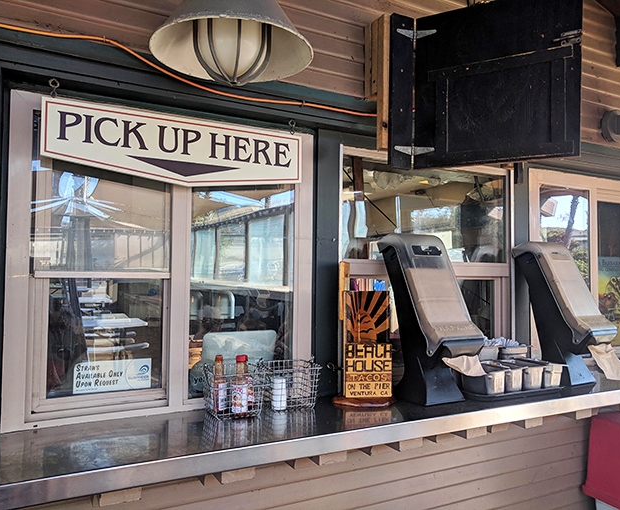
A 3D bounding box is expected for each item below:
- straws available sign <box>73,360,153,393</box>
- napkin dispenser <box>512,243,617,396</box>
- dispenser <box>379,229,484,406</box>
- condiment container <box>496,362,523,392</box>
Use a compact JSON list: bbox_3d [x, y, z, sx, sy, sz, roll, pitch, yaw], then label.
[{"bbox_3d":[-0.602,0.372,1.569,0.224,0.091,0.005,2,-2,-27],"label":"straws available sign"},{"bbox_3d":[1.089,0.238,2.201,0.193,0.592,0.365,2,-3,-32],"label":"napkin dispenser"},{"bbox_3d":[0.430,0.218,1.856,0.193,0.592,0.365,2,-2,-28],"label":"dispenser"},{"bbox_3d":[0.733,0.464,1.949,0.097,0.092,0.156,2,-2,-27],"label":"condiment container"}]

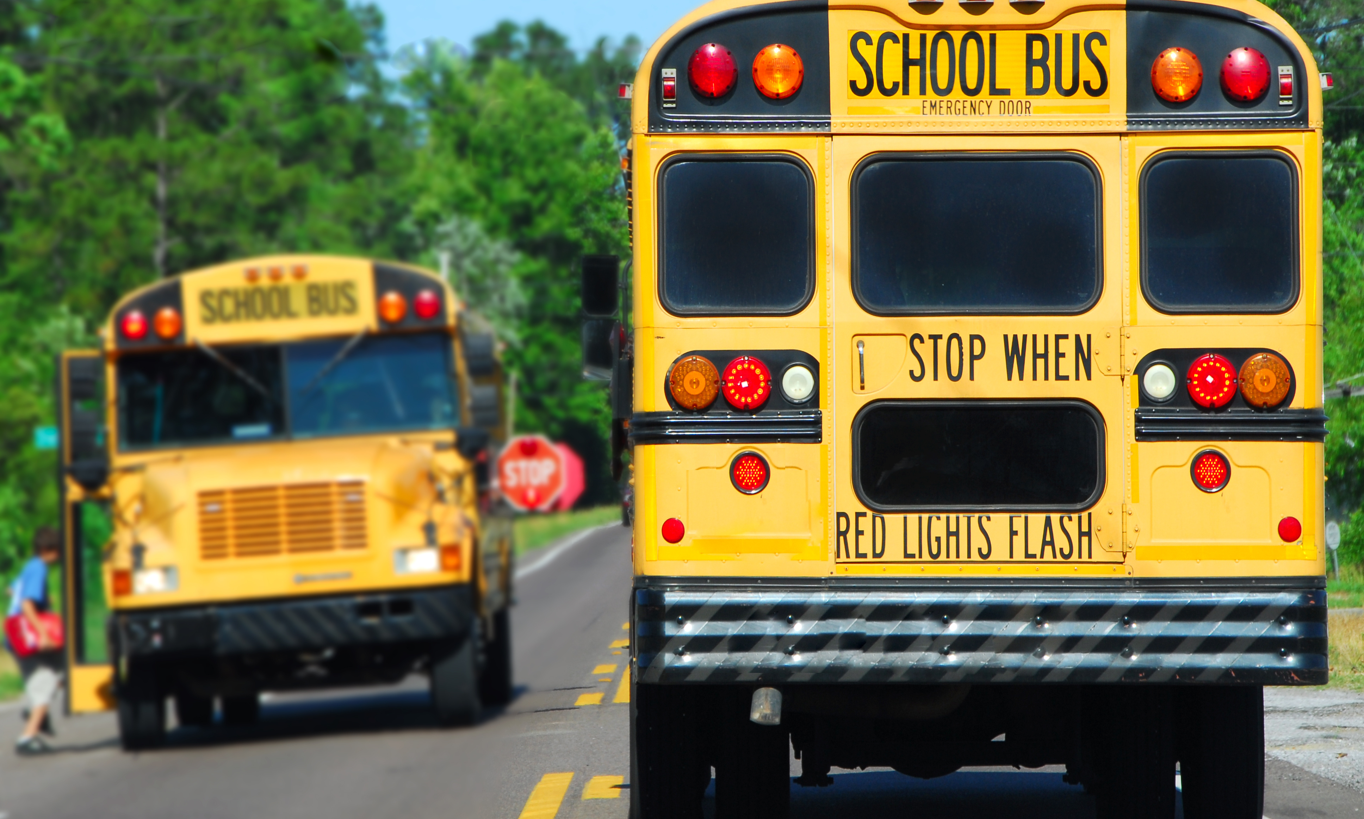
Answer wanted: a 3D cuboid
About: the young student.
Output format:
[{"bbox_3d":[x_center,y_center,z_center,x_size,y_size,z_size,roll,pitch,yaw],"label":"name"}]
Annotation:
[{"bbox_3d":[-4.177,1.497,47.800,0.400,1.444,0.420,0,-1,-26],"label":"young student"}]

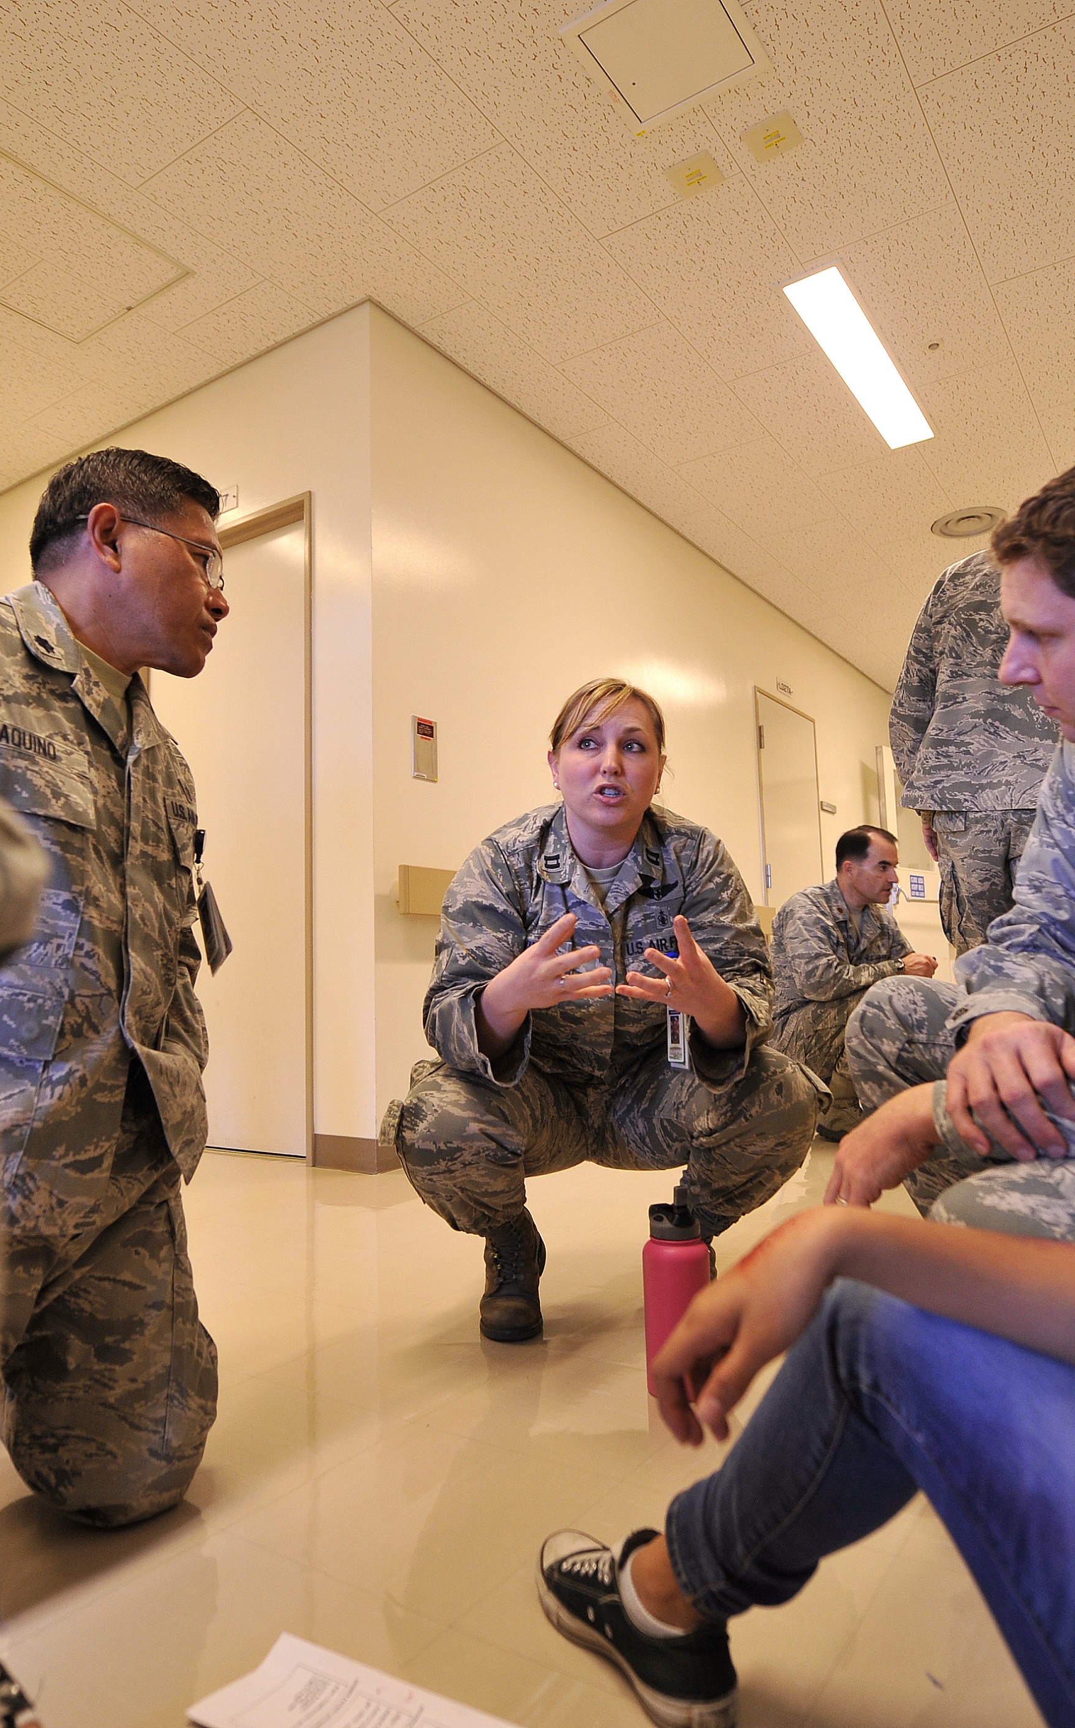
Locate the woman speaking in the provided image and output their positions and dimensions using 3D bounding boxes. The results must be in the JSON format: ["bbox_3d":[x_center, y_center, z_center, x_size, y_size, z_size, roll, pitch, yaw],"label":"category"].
[{"bbox_3d":[0.120,0.257,1.820,0.740,1.080,0.600,-1,-5,-2],"label":"woman speaking"}]

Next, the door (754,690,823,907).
[{"bbox_3d":[1.567,0.099,6.115,0.080,2.120,0.940,-5,-6,34],"label":"door"}]

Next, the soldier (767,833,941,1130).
[{"bbox_3d":[1.085,0.394,3.430,0.680,1.060,0.550,-6,-7,39],"label":"soldier"}]

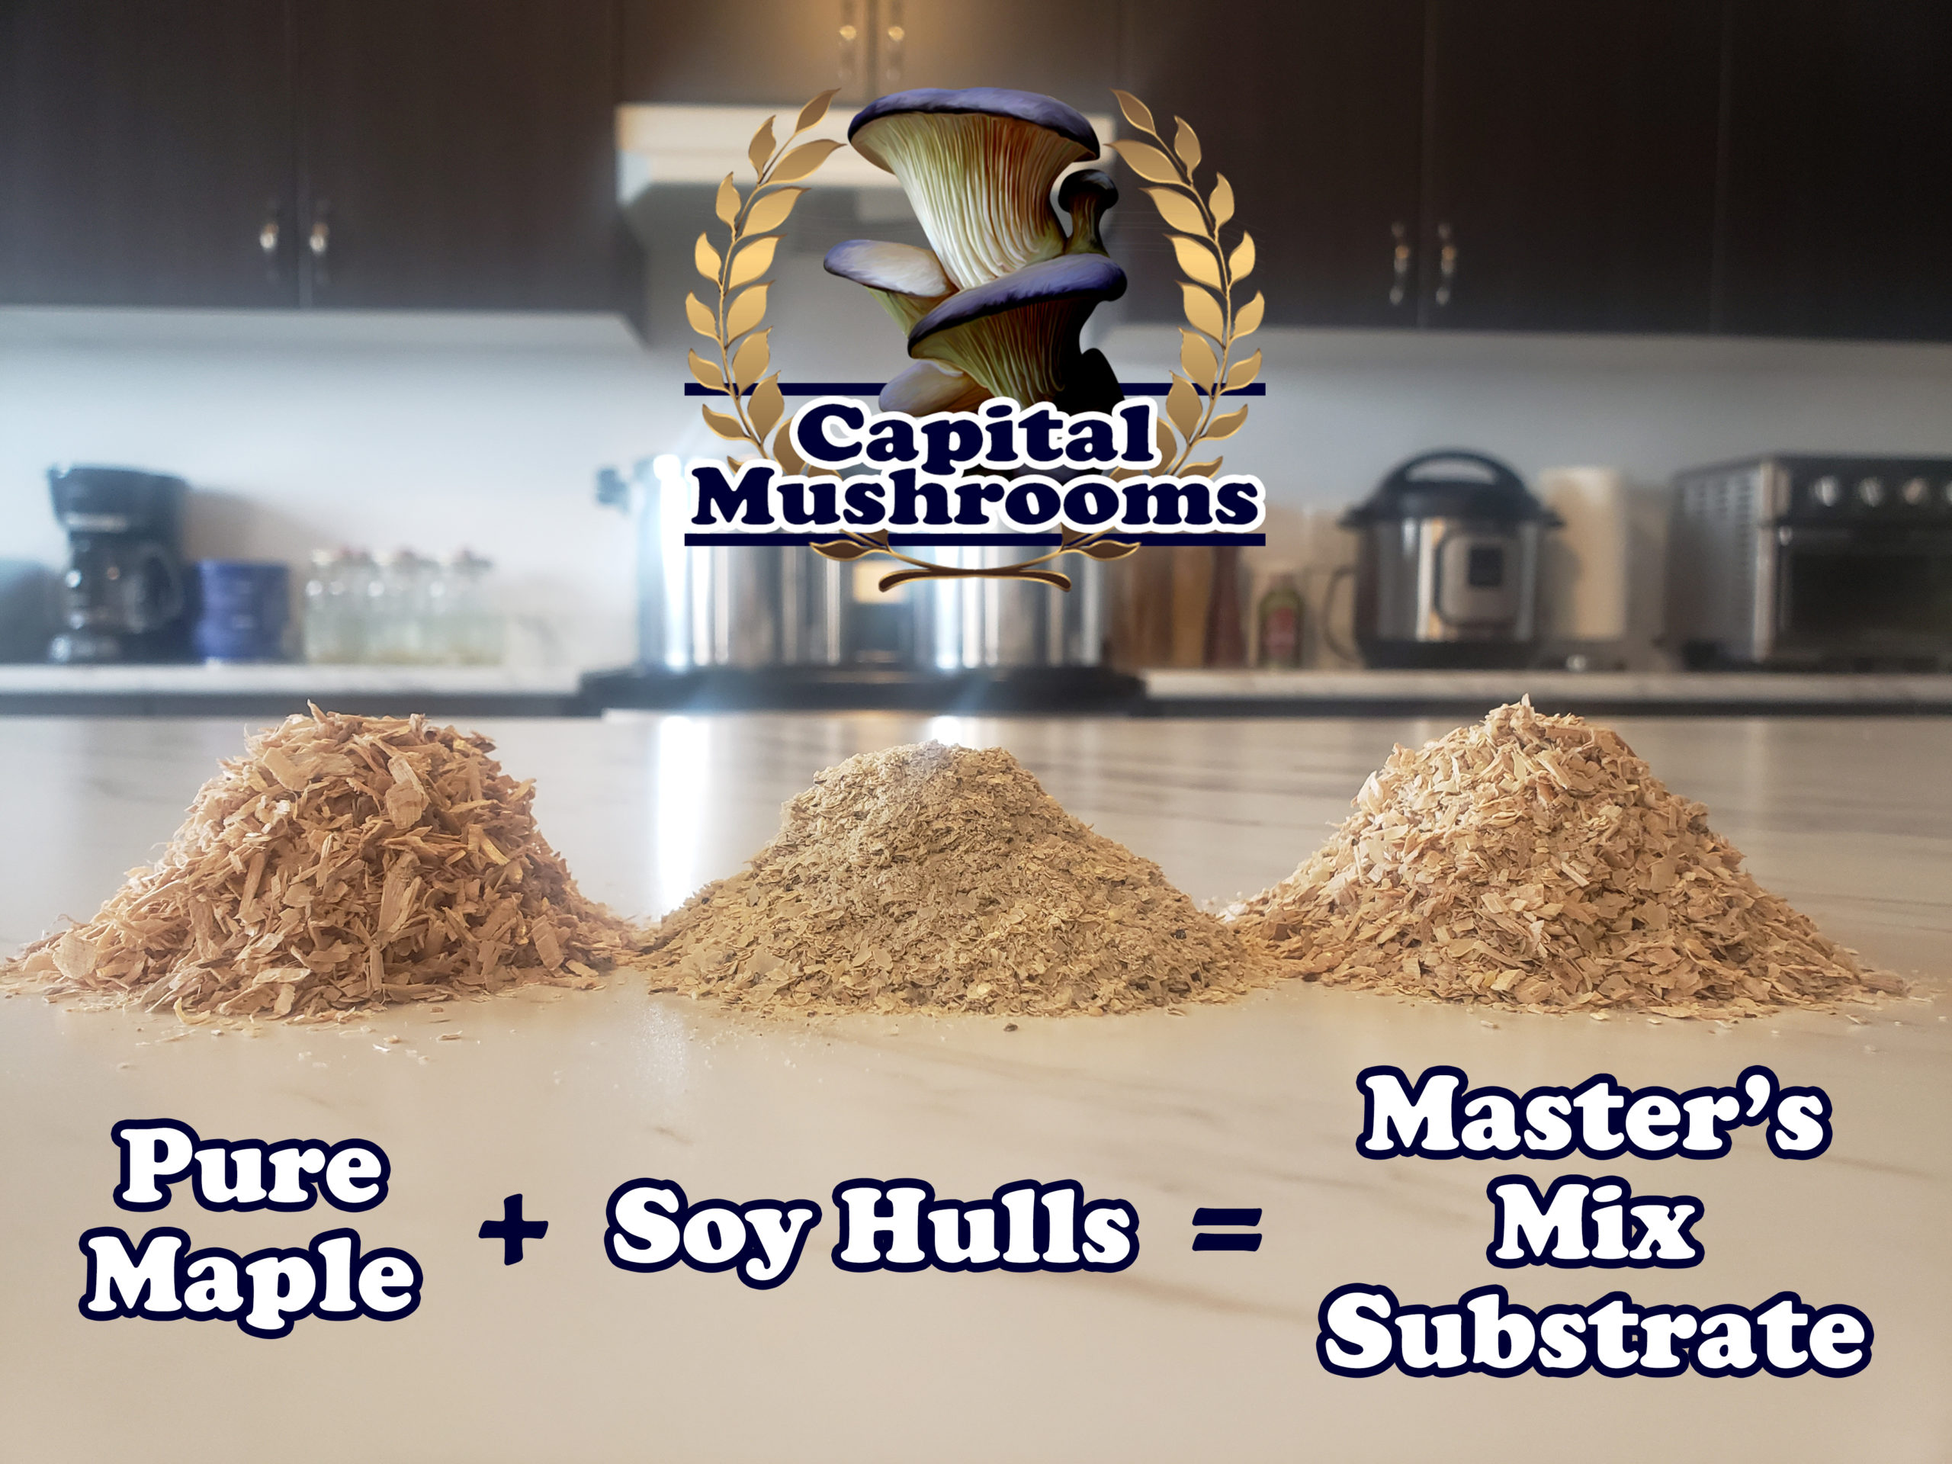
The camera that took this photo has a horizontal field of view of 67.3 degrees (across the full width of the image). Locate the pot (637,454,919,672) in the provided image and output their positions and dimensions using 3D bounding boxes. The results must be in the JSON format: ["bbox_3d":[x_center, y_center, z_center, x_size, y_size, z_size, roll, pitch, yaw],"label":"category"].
[{"bbox_3d":[-0.302,-0.252,2.168,0.380,0.315,0.350,0,4,0],"label":"pot"}]

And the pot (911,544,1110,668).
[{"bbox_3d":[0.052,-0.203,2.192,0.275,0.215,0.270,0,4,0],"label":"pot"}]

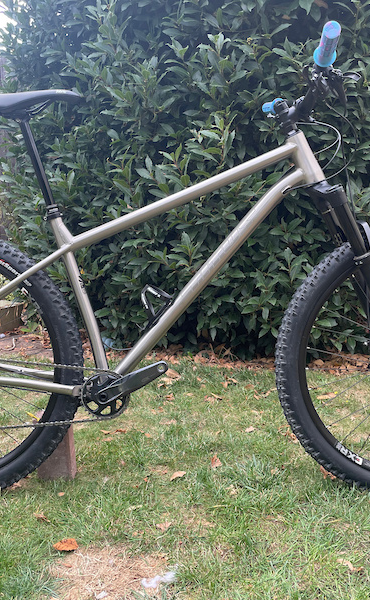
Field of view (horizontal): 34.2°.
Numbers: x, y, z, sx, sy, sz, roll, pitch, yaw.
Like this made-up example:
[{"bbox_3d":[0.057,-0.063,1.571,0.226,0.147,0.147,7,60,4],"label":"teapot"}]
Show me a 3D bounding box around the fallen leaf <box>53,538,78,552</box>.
[{"bbox_3d":[-0.278,0.571,1.398,0.060,0.016,0.045,-1,10,0],"label":"fallen leaf"}]

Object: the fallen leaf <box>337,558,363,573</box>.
[{"bbox_3d":[0.361,0.580,1.315,0.057,0.015,0.036,-3,10,-15],"label":"fallen leaf"}]

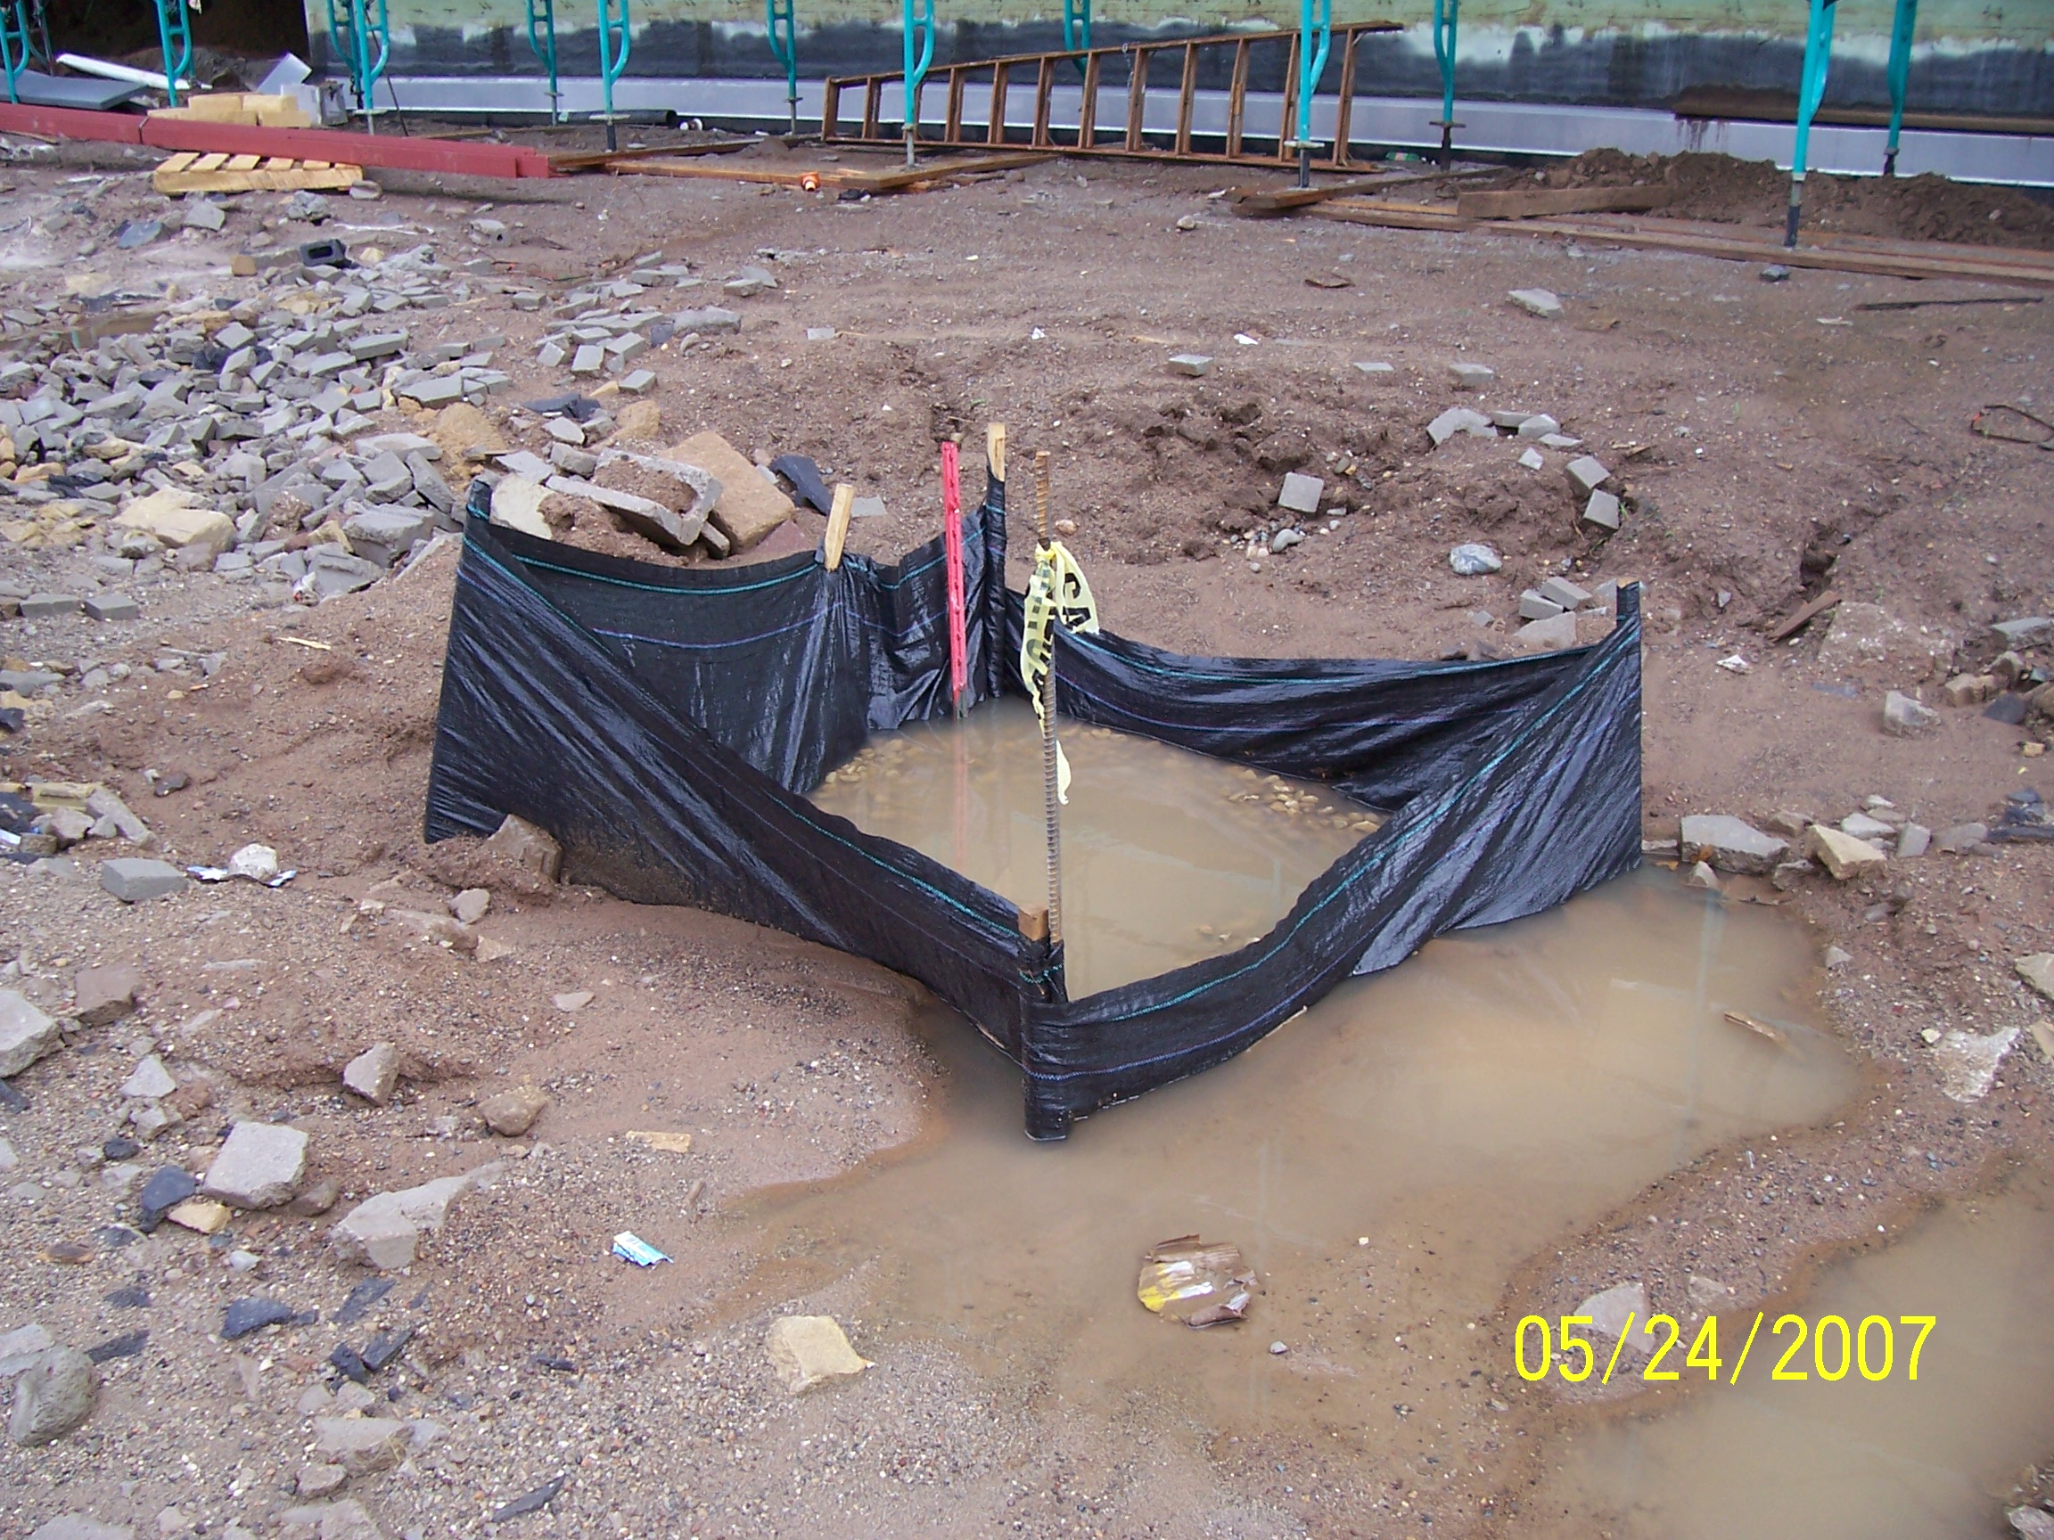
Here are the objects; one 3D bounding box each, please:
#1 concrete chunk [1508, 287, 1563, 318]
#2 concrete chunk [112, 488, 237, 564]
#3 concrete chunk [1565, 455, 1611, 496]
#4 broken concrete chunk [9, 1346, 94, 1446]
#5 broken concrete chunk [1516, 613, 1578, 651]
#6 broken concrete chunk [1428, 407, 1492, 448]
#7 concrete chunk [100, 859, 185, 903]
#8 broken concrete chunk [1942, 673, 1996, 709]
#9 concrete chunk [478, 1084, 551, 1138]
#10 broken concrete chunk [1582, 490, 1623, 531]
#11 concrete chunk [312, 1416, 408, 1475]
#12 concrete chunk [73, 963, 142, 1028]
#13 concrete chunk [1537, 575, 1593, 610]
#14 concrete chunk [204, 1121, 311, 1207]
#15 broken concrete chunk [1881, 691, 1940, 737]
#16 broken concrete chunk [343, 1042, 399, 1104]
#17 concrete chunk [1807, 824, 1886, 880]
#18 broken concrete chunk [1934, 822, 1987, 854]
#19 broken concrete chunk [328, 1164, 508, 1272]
[{"bbox_3d":[1.688,-1.554,6.702,0.176,0.070,0.176,9,23,23],"label":"concrete chunk"},{"bbox_3d":[-2.195,-0.632,5.212,0.317,0.130,0.235,-7,22,-17],"label":"concrete chunk"},{"bbox_3d":[1.515,-0.799,5.458,0.088,0.065,0.088,-14,51,-32],"label":"concrete chunk"},{"bbox_3d":[-1.110,0.711,2.296,0.081,0.070,0.090,-12,24,-28],"label":"broken concrete chunk"},{"bbox_3d":[1.208,-0.321,4.686,0.140,0.055,0.095,4,47,11],"label":"broken concrete chunk"},{"bbox_3d":[1.232,-0.980,5.754,0.185,0.095,0.115,0,22,0],"label":"broken concrete chunk"},{"bbox_3d":[-1.593,0.199,3.635,0.153,0.050,0.075,9,23,23],"label":"concrete chunk"},{"bbox_3d":[2.105,-0.180,4.511,0.116,0.058,0.088,7,23,19],"label":"broken concrete chunk"},{"bbox_3d":[-0.753,0.498,2.961,0.095,0.050,0.075,0,22,0],"label":"concrete chunk"},{"bbox_3d":[1.497,-0.674,5.249,0.090,0.060,0.098,11,56,26],"label":"broken concrete chunk"},{"bbox_3d":[-0.744,0.754,2.254,0.100,0.035,0.060,-3,22,-7],"label":"concrete chunk"},{"bbox_3d":[-1.485,0.364,3.259,0.095,0.055,0.100,-10,31,-23],"label":"concrete chunk"},{"bbox_3d":[1.314,-0.434,4.938,0.130,0.058,0.065,18,28,38],"label":"concrete chunk"},{"bbox_3d":[-1.071,0.549,2.802,0.122,0.055,0.115,-1,30,-2],"label":"concrete chunk"},{"bbox_3d":[1.845,-0.117,4.212,0.112,0.075,0.085,8,23,20],"label":"broken concrete chunk"},{"bbox_3d":[-0.971,0.450,2.985,0.075,0.070,0.060,-15,26,-32],"label":"broken concrete chunk"},{"bbox_3d":[1.566,0.156,3.856,0.145,0.065,0.115,5,22,14],"label":"concrete chunk"},{"bbox_3d":[1.781,0.130,3.851,0.090,0.037,0.063,-6,22,-14],"label":"broken concrete chunk"},{"bbox_3d":[-0.796,0.580,2.632,0.213,0.065,0.116,-19,28,-39],"label":"broken concrete chunk"}]

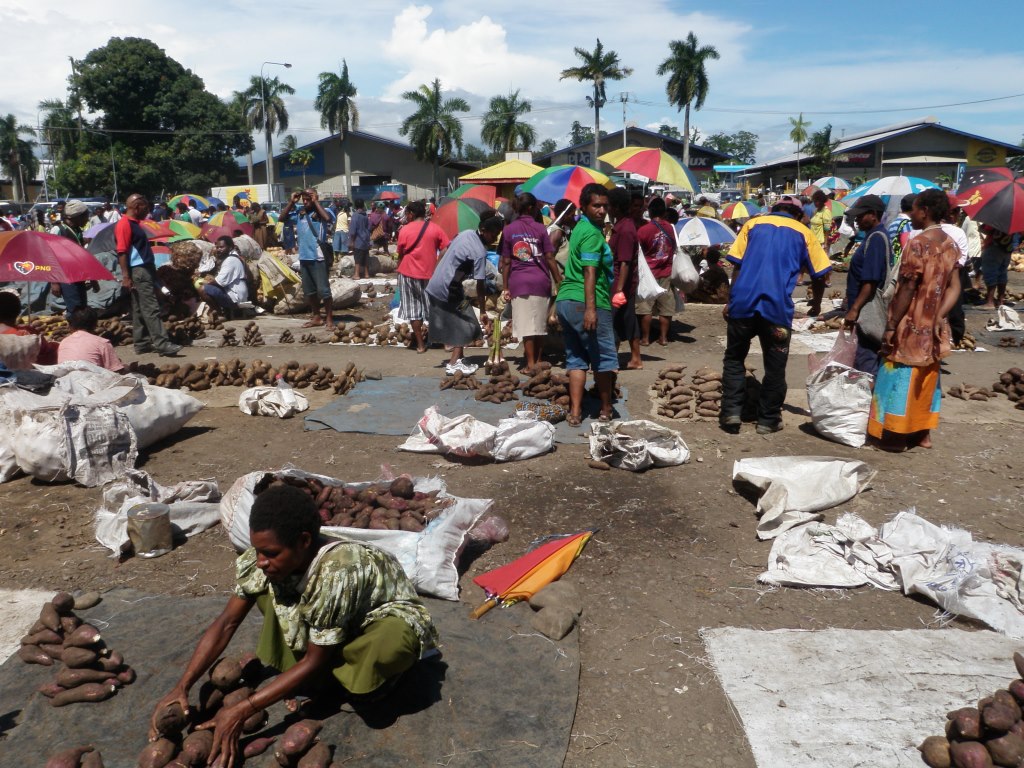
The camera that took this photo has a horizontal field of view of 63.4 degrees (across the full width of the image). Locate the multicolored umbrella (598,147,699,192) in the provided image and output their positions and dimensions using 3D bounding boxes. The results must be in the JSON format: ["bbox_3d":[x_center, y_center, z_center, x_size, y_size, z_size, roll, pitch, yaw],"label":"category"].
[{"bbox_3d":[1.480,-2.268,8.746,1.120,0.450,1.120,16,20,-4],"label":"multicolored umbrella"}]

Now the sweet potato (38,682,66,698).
[{"bbox_3d":[-1.459,0.981,2.665,0.155,0.062,0.065,-1,13,-6],"label":"sweet potato"}]

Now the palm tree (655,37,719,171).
[{"bbox_3d":[12.693,-18.902,61.352,4.484,13.215,4.484,0,13,0],"label":"palm tree"}]

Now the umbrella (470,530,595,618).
[{"bbox_3d":[0.128,0.754,3.542,0.290,0.140,0.972,9,16,34],"label":"umbrella"}]

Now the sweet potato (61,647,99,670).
[{"bbox_3d":[-1.439,0.910,2.755,0.133,0.068,0.070,-3,13,-13],"label":"sweet potato"}]

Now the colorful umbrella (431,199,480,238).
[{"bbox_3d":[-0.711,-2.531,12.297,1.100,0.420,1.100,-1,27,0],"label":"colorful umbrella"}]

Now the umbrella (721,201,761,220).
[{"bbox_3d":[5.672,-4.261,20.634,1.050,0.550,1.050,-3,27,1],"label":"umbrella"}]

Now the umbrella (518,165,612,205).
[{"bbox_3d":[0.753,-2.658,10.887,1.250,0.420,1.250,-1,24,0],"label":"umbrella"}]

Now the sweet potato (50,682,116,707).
[{"bbox_3d":[-1.388,1.004,2.684,0.205,0.058,0.058,-5,13,-14],"label":"sweet potato"}]

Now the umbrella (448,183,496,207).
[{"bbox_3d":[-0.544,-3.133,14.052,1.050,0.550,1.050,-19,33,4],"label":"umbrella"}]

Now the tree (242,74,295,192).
[{"bbox_3d":[-20.577,-20.355,71.275,4.310,11.713,4.310,0,13,0],"label":"tree"}]

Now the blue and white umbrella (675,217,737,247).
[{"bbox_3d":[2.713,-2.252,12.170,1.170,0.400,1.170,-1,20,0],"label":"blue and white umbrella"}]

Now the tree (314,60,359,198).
[{"bbox_3d":[-12.917,-18.417,63.306,3.400,11.890,3.600,-1,13,0],"label":"tree"}]

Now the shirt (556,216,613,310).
[{"bbox_3d":[0.493,-0.814,5.593,0.280,0.610,0.410,-5,13,-18],"label":"shirt"}]

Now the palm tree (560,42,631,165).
[{"bbox_3d":[6.369,-19.004,62.411,5.300,13.190,5.300,-1,12,0],"label":"palm tree"}]

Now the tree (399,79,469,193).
[{"bbox_3d":[-5.749,-17.796,63.142,5.200,10.400,5.200,-1,13,0],"label":"tree"}]

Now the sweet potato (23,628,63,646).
[{"bbox_3d":[-1.669,0.901,2.945,0.150,0.055,0.060,-5,13,-14],"label":"sweet potato"}]

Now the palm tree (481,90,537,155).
[{"bbox_3d":[-0.289,-19.174,69.489,4.623,10.189,4.623,0,13,0],"label":"palm tree"}]

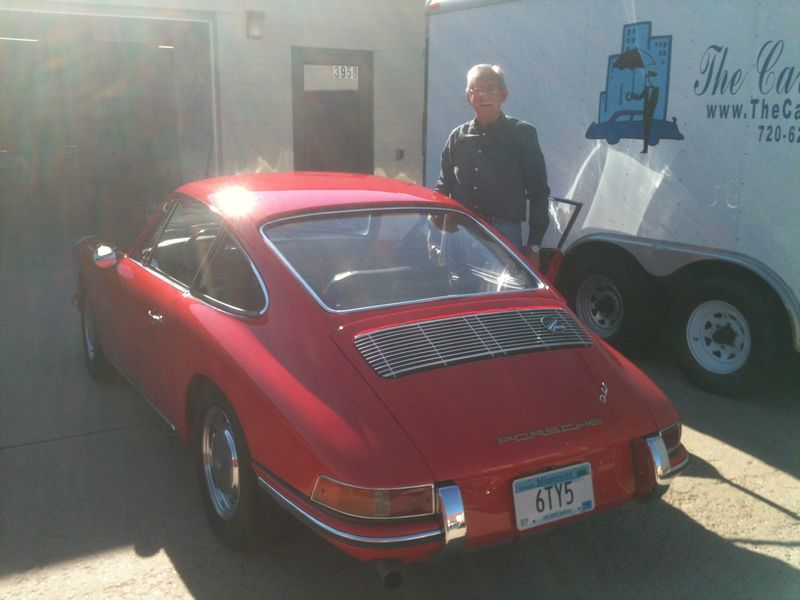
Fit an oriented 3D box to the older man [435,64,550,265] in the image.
[{"bbox_3d":[0.443,-0.272,4.181,0.550,1.800,0.320,5,13,20],"label":"older man"}]

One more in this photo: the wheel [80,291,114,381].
[{"bbox_3d":[-1.734,0.175,4.772,0.170,0.635,0.635,-6,14,-32],"label":"wheel"}]

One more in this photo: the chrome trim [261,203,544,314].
[{"bbox_3d":[0.013,-0.181,3.077,0.985,0.070,0.665,-6,37,-30],"label":"chrome trim"}]

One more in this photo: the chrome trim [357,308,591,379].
[{"bbox_3d":[0.265,0.132,2.701,0.860,0.045,0.225,-6,41,-30],"label":"chrome trim"}]

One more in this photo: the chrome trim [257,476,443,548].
[{"bbox_3d":[-0.161,0.589,2.333,0.325,0.055,0.595,-6,14,-30],"label":"chrome trim"}]

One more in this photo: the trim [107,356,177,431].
[{"bbox_3d":[-1.270,0.428,3.888,0.035,0.045,1.400,-6,12,-30],"label":"trim"}]

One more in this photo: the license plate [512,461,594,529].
[{"bbox_3d":[0.470,0.589,2.434,0.305,0.153,0.012,-6,1,-30],"label":"license plate"}]

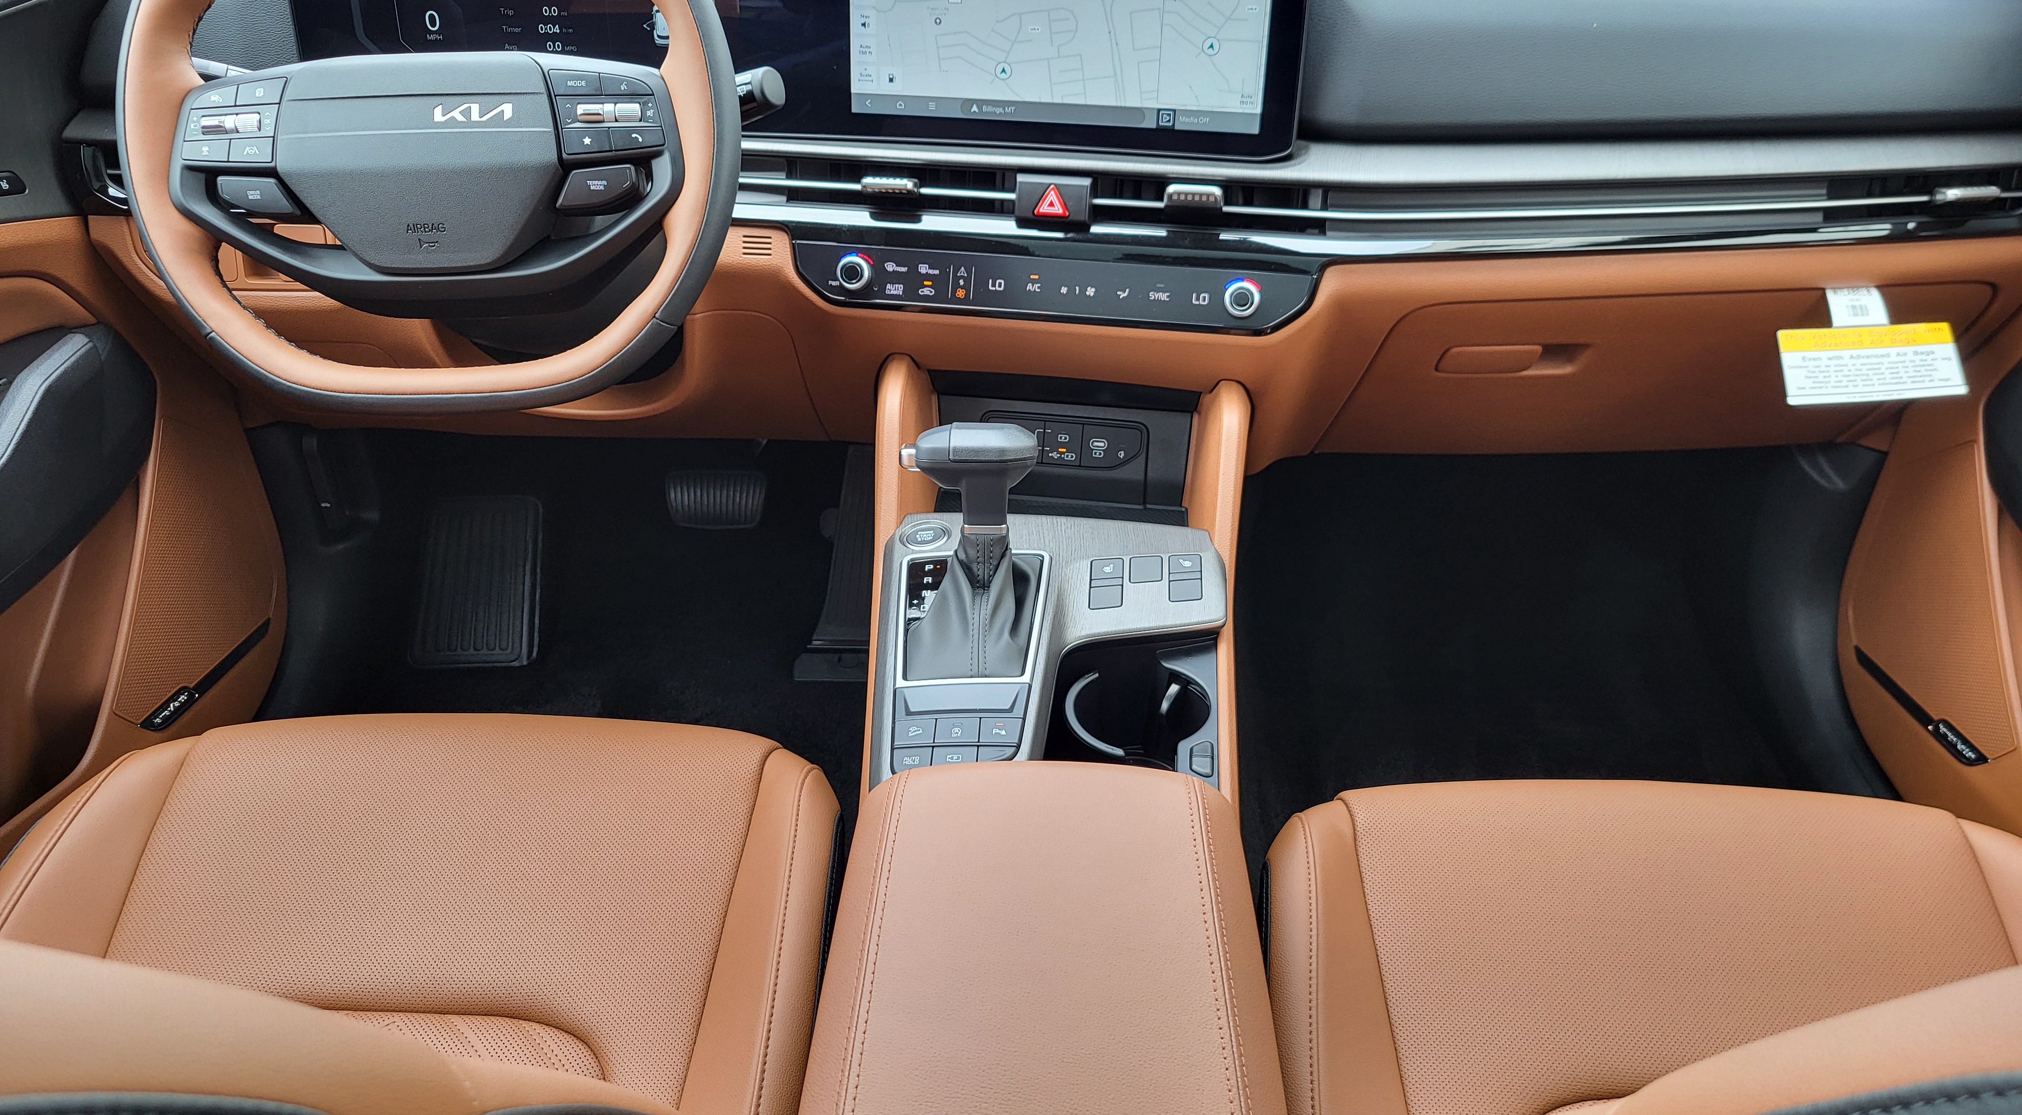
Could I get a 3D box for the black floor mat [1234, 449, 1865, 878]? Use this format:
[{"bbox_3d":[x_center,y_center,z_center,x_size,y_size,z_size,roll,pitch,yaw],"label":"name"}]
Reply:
[{"bbox_3d":[0.491,0.075,1.520,0.540,0.100,0.620,1,32,2],"label":"black floor mat"}]

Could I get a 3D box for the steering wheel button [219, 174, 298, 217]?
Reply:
[{"bbox_3d":[-0.459,-0.221,0.926,0.047,0.024,0.016,-1,8,2],"label":"steering wheel button"}]

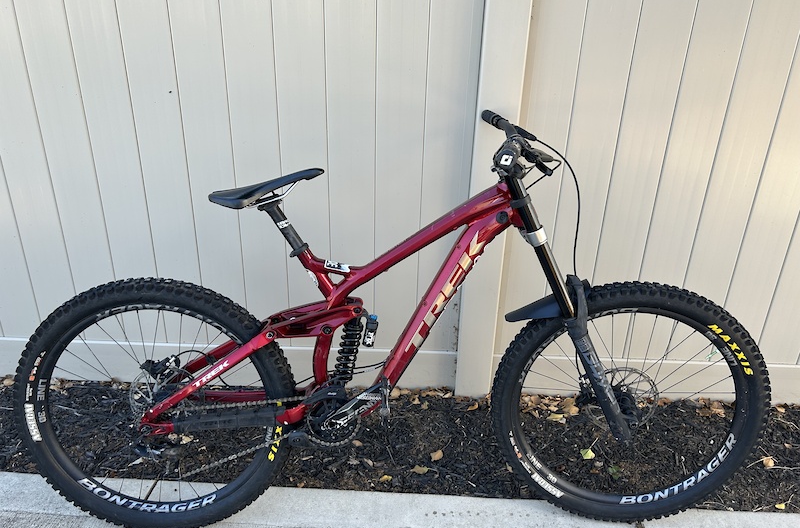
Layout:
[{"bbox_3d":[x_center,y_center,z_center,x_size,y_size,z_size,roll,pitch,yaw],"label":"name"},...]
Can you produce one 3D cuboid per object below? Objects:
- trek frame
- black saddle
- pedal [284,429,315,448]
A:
[{"bbox_3d":[-0.162,0.101,1.486,0.935,0.623,0.175,0,15,-4],"label":"trek frame"},{"bbox_3d":[-0.304,-0.170,1.402,0.272,0.058,0.142,-14,16,1],"label":"black saddle"},{"bbox_3d":[-0.254,0.441,1.517,0.068,0.044,0.038,0,15,-4],"label":"pedal"}]

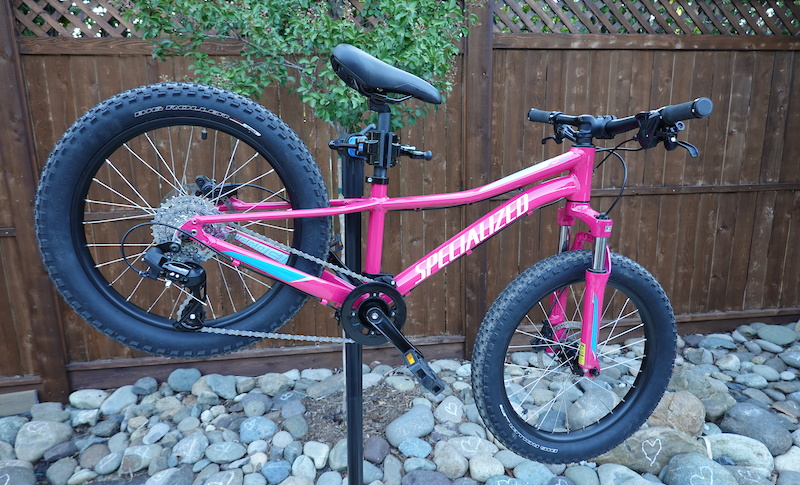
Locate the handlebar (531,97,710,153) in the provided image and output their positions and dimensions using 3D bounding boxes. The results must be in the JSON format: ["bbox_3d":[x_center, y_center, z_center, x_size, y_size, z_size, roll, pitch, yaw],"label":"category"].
[{"bbox_3d":[0.449,-0.250,1.175,0.110,0.110,0.605,6,9,-16],"label":"handlebar"}]

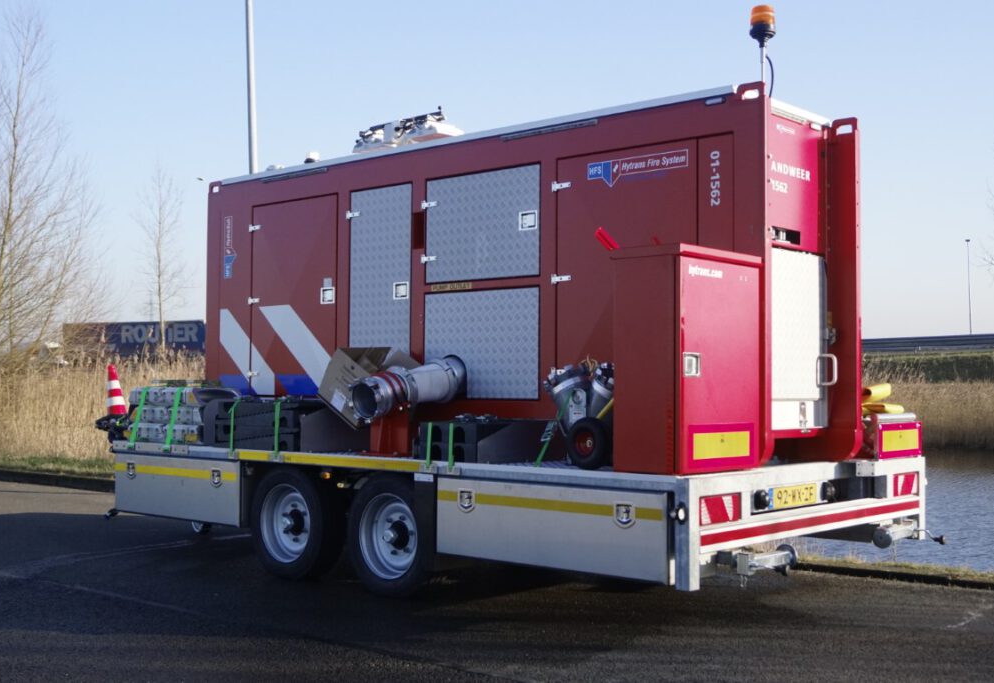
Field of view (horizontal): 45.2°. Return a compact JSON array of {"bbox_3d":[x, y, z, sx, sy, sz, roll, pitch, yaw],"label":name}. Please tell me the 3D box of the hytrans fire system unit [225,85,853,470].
[{"bbox_3d":[-0.077,-0.262,7.858,4.690,1.940,1.080,-2,-3,41],"label":"hytrans fire system unit"}]

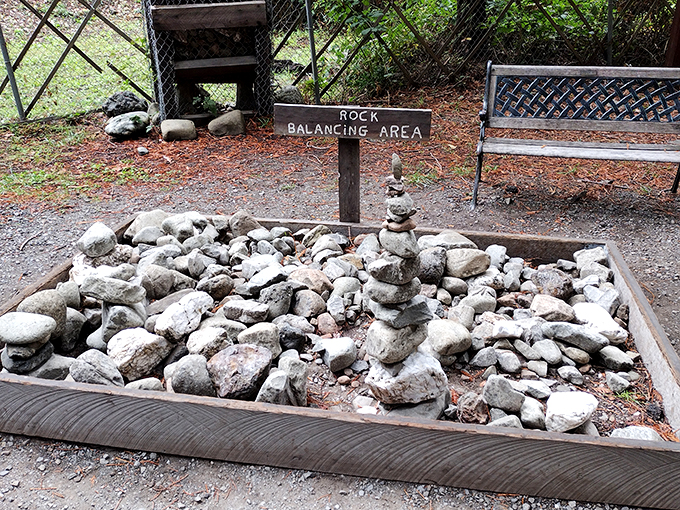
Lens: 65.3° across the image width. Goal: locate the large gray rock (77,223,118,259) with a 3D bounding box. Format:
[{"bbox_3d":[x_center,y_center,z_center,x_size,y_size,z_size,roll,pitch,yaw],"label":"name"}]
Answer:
[{"bbox_3d":[-1.126,-0.067,2.454,0.180,0.144,0.154,-7,27,-12],"label":"large gray rock"}]

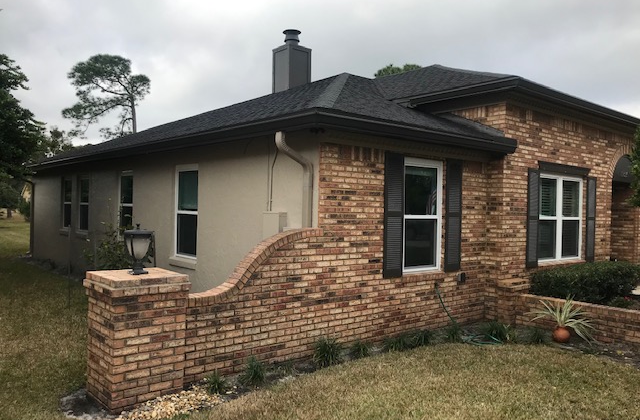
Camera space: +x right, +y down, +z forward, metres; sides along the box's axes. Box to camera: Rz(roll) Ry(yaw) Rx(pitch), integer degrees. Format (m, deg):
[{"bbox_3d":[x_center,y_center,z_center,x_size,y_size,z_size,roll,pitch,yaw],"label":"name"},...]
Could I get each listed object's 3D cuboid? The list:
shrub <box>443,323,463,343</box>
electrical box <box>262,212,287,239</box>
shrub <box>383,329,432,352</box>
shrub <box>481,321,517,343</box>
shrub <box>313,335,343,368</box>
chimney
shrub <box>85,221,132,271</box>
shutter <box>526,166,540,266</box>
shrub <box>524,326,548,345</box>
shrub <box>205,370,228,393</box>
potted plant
[{"bbox_3d":[1.638,1.493,6.399,0.250,0.230,0.250,1,0,0],"label":"shrub"},{"bbox_3d":[-0.546,0.260,6.197,0.110,0.460,0.340,1,0,-40],"label":"electrical box"},{"bbox_3d":[1.026,1.487,6.073,0.500,0.210,0.280,1,0,-40],"label":"shrub"},{"bbox_3d":[2.255,1.500,6.539,0.400,0.260,0.360,1,0,-40],"label":"shrub"},{"bbox_3d":[0.079,1.458,5.319,0.290,0.270,0.290,2,0,0],"label":"shrub"},{"bbox_3d":[-0.629,-3.328,11.671,0.600,1.490,0.700,1,0,-40],"label":"chimney"},{"bbox_3d":[-3.894,0.844,9.560,0.850,1.280,0.850,1,0,-40],"label":"shrub"},{"bbox_3d":[3.363,0.139,8.106,0.370,1.560,0.045,1,0,-40],"label":"shutter"},{"bbox_3d":[2.696,1.530,6.447,0.270,0.210,0.260,1,0,-40],"label":"shrub"},{"bbox_3d":[-0.903,1.496,4.518,0.200,0.175,0.200,2,0,0],"label":"shrub"},{"bbox_3d":[3.039,1.362,6.527,0.770,0.570,0.730,1,0,-40],"label":"potted plant"}]

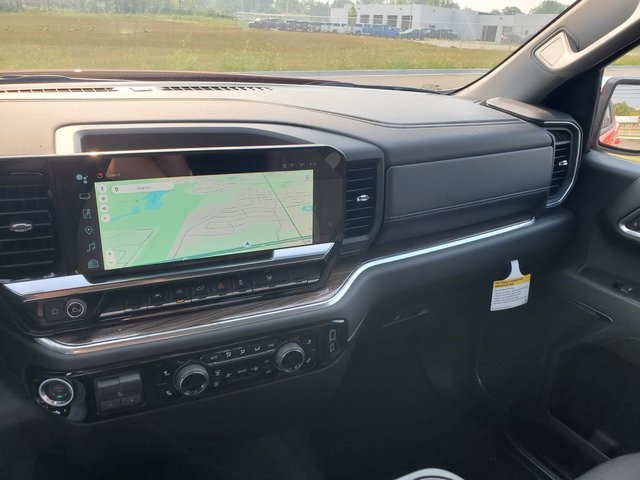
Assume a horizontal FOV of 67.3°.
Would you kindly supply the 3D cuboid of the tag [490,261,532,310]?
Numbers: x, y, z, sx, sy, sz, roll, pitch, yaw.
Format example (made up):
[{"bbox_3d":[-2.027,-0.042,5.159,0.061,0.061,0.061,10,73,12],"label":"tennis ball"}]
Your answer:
[{"bbox_3d":[0.362,0.083,0.902,0.092,0.092,0.009,-7,17,-24],"label":"tag"}]

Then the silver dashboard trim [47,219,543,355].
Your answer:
[{"bbox_3d":[0.043,0.052,0.709,0.806,0.067,0.045,-10,28,-28],"label":"silver dashboard trim"}]

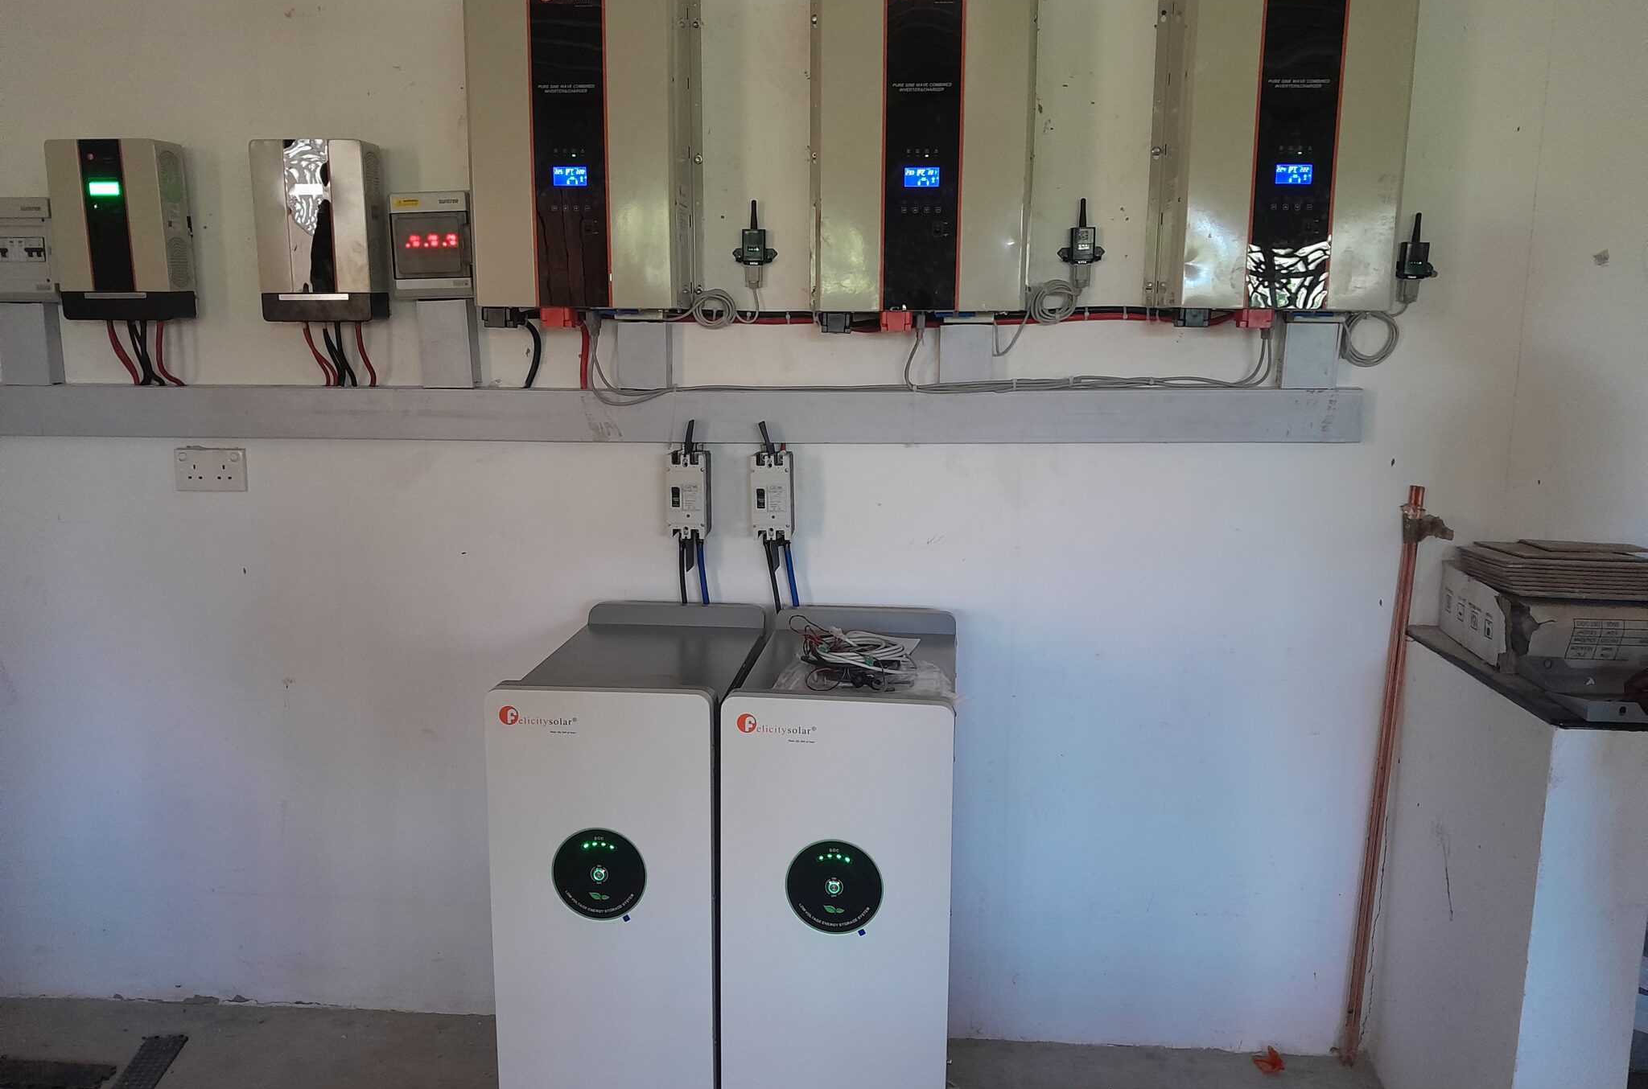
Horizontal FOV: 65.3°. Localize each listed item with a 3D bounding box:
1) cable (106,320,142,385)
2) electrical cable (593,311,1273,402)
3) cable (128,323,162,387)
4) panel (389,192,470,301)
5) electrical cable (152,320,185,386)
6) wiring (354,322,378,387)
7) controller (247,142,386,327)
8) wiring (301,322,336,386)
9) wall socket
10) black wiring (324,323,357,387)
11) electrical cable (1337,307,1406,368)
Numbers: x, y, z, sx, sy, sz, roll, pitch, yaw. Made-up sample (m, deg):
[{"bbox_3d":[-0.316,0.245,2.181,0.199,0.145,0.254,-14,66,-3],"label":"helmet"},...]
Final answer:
[{"bbox_3d":[-1.385,-0.379,2.542,0.072,0.129,0.040,1,11,4],"label":"cable"},{"bbox_3d":[0.206,-0.354,2.419,1.287,0.175,0.065,1,11,4],"label":"electrical cable"},{"bbox_3d":[-1.332,-0.375,2.523,0.057,0.123,0.040,1,10,3],"label":"cable"},{"bbox_3d":[-0.740,-0.566,2.449,0.152,0.194,0.095,1,10,3],"label":"panel"},{"bbox_3d":[-1.283,-0.376,2.520,0.055,0.125,0.035,1,10,3],"label":"electrical cable"},{"bbox_3d":[-0.890,-0.371,2.496,0.039,0.121,0.035,1,10,3],"label":"wiring"},{"bbox_3d":[-0.962,-0.597,2.463,0.213,0.332,0.093,1,11,4],"label":"controller"},{"bbox_3d":[-0.982,-0.371,2.502,0.059,0.119,0.040,1,10,3],"label":"wiring"},{"bbox_3d":[-1.242,-0.150,2.608,0.147,0.087,0.012,1,11,4],"label":"wall socket"},{"bbox_3d":[-0.953,-0.373,2.535,0.056,0.123,0.045,1,7,4],"label":"black wiring"},{"bbox_3d":[1.018,-0.384,2.393,0.117,0.106,0.035,1,10,3],"label":"electrical cable"}]

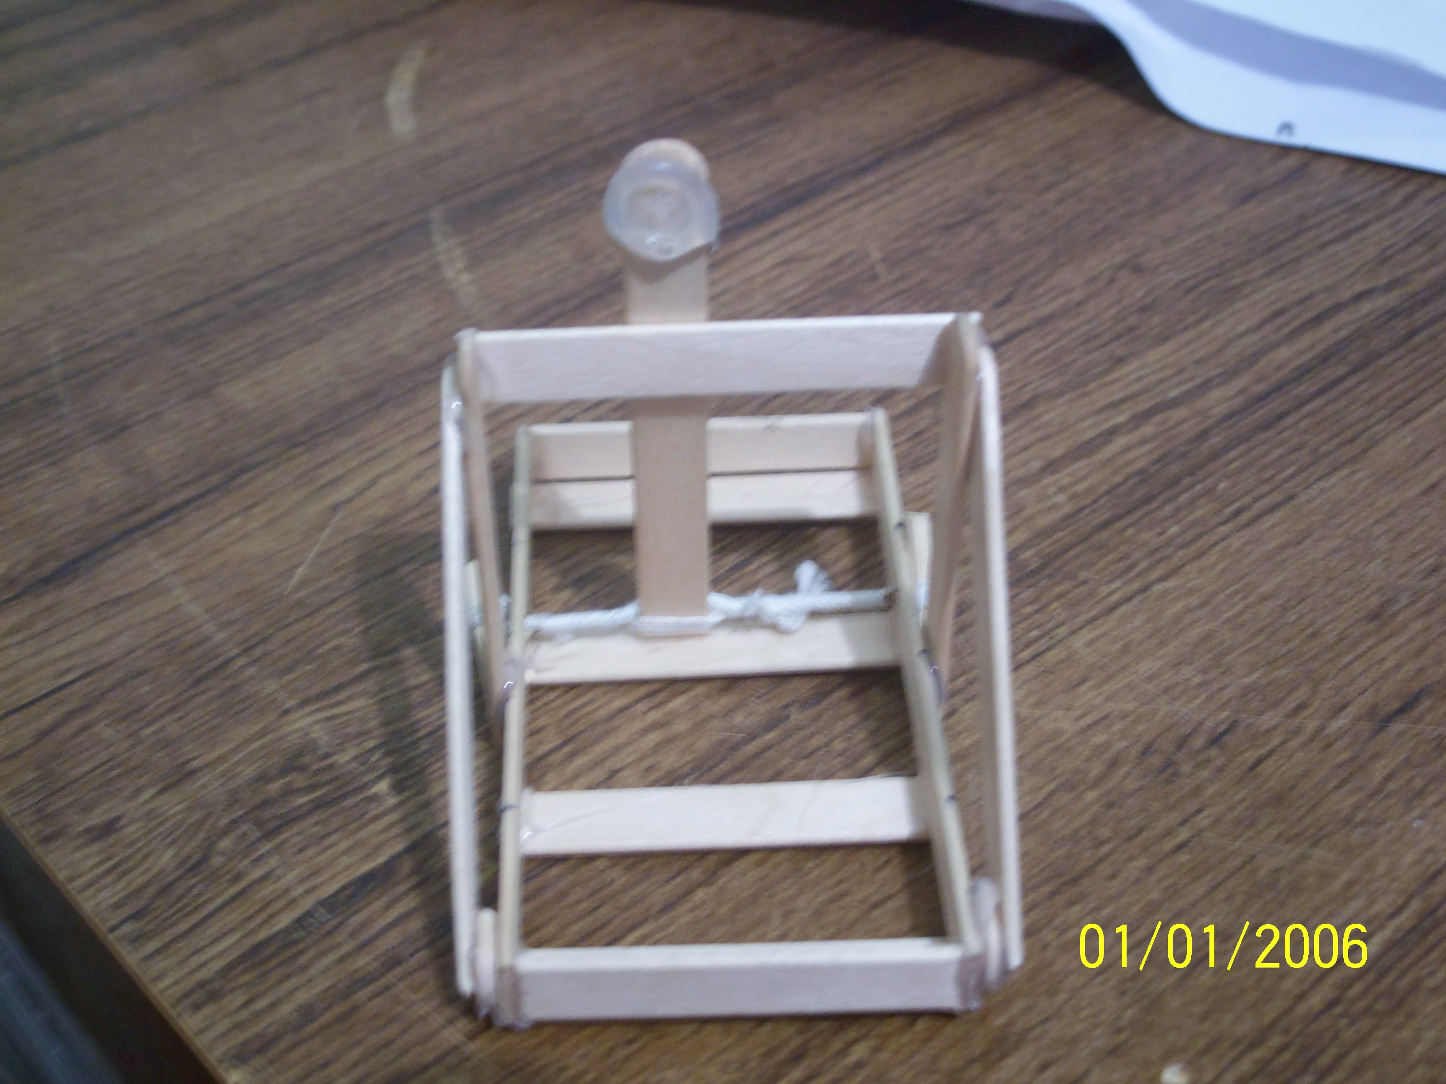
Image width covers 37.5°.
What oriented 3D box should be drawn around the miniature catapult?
[{"bbox_3d":[0.000,-0.012,0.273,0.069,0.093,0.110,-2,41,-2],"label":"miniature catapult"}]

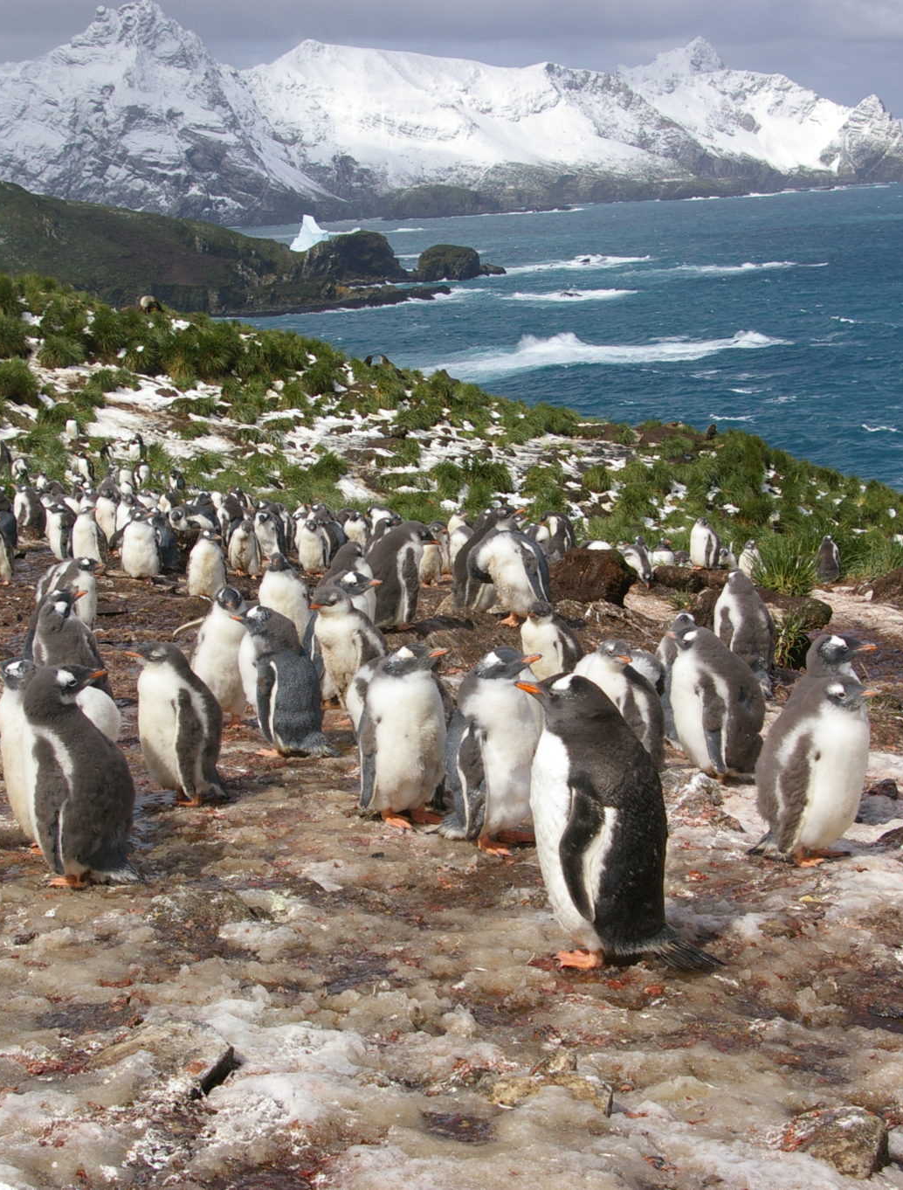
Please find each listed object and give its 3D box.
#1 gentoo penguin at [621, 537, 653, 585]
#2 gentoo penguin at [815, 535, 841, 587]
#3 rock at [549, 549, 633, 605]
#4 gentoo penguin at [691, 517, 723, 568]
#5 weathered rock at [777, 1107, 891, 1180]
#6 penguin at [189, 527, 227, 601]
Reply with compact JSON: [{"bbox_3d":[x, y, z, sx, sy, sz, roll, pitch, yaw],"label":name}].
[{"bbox_3d":[2.092,-0.370,21.800,0.360,0.520,0.240,4,14,26],"label":"gentoo penguin"},{"bbox_3d":[4.443,-0.412,22.800,0.280,0.610,0.290,2,13,20],"label":"gentoo penguin"},{"bbox_3d":[1.204,-0.144,16.600,0.720,0.440,0.600,-2,12,4],"label":"rock"},{"bbox_3d":[3.003,-0.601,22.800,0.270,0.610,0.330,8,16,40],"label":"gentoo penguin"},{"bbox_3d":[0.724,1.042,3.680,0.205,0.085,0.140,0,12,11],"label":"weathered rock"},{"bbox_3d":[-2.197,-0.272,17.500,0.340,0.660,0.310,-3,12,-2],"label":"penguin"}]

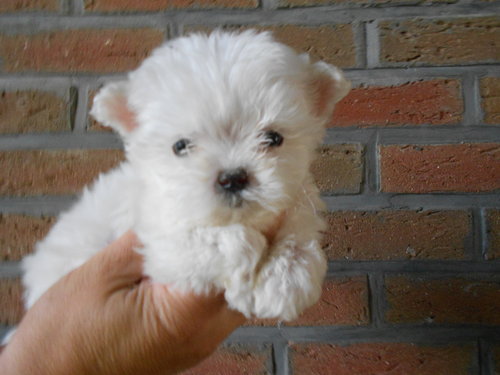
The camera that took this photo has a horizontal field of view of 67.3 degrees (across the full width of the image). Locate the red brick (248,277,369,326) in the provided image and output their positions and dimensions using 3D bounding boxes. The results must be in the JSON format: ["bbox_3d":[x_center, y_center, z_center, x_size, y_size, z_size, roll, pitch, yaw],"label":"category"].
[{"bbox_3d":[0.028,0.121,0.434,0.191,0.050,0.090,-1,-4,2],"label":"red brick"}]

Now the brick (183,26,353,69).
[{"bbox_3d":[0.022,-0.148,0.455,0.188,0.051,0.090,-1,-4,2],"label":"brick"}]

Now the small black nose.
[{"bbox_3d":[-0.009,-0.004,0.195,0.016,0.013,0.011,-6,2,-6],"label":"small black nose"}]

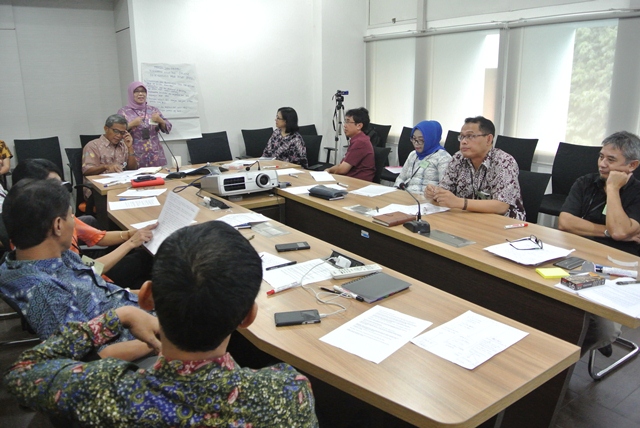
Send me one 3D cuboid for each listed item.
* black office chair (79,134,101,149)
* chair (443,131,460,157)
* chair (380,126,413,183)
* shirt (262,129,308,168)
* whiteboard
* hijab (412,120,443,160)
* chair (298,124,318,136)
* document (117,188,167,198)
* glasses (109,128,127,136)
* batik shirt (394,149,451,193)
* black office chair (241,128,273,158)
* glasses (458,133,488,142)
[{"bbox_3d":[-2.683,-0.440,5.759,0.580,0.930,0.620,-4,15,-12],"label":"black office chair"},{"bbox_3d":[1.457,-0.471,5.629,0.580,0.930,0.570,-9,17,-30],"label":"chair"},{"bbox_3d":[1.008,-0.567,5.997,0.580,0.950,0.510,-10,18,-33],"label":"chair"},{"bbox_3d":[-0.365,-0.617,5.115,0.460,0.580,0.310,6,16,24],"label":"shirt"},{"bbox_3d":[-1.617,-1.229,5.250,0.610,0.830,0.030,-9,12,-28],"label":"whiteboard"},{"bbox_3d":[0.826,-0.550,3.642,0.250,0.310,0.220,-10,17,-31],"label":"hijab"},{"bbox_3d":[-0.104,-0.676,6.457,0.530,0.950,0.580,-11,18,-33],"label":"chair"},{"bbox_3d":[-1.278,-0.152,3.477,0.297,0.004,0.210,-1,15,0],"label":"document"},{"bbox_3d":[-1.793,-0.733,4.225,0.140,0.045,0.140,-13,37,-39],"label":"glasses"},{"bbox_3d":[0.762,-0.227,3.604,0.350,0.560,0.450,-10,18,-33],"label":"batik shirt"},{"bbox_3d":[-0.693,-0.602,6.263,0.580,0.930,0.620,-7,16,-23],"label":"black office chair"},{"bbox_3d":[0.923,-0.455,2.870,0.140,0.045,0.140,-9,17,-28],"label":"glasses"}]

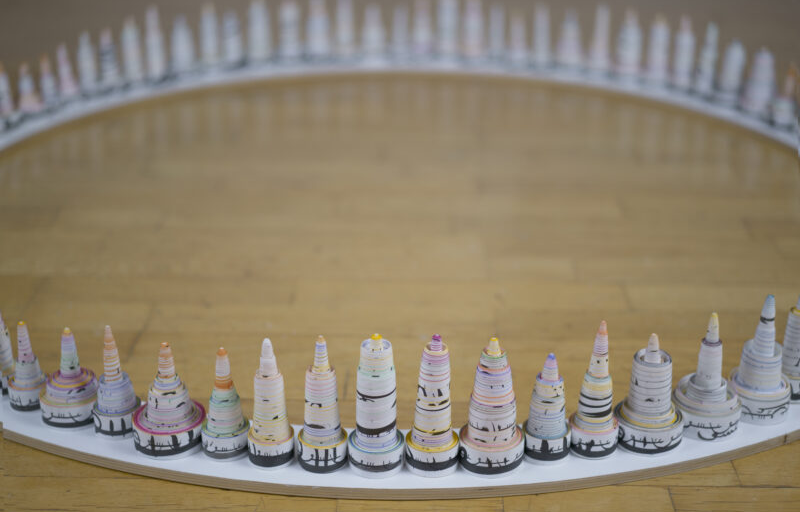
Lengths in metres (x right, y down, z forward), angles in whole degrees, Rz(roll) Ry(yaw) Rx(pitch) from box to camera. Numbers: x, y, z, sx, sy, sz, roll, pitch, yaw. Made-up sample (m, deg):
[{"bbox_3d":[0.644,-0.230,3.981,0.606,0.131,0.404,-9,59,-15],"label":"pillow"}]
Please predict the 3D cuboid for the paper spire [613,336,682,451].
[{"bbox_3d":[0.236,0.122,1.142,0.062,0.112,0.062,0,23,0],"label":"paper spire"}]

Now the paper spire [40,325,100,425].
[{"bbox_3d":[-0.304,0.106,1.113,0.050,0.088,0.050,0,23,0],"label":"paper spire"}]

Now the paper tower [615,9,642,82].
[{"bbox_3d":[0.431,-0.395,2.306,0.053,0.138,0.053,0,23,0],"label":"paper tower"}]

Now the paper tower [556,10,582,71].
[{"bbox_3d":[0.328,-0.414,2.367,0.053,0.125,0.053,0,23,0],"label":"paper tower"}]

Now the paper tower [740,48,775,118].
[{"bbox_3d":[0.621,-0.303,2.121,0.053,0.118,0.053,0,23,0],"label":"paper tower"}]

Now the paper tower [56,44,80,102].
[{"bbox_3d":[-0.587,-0.321,2.165,0.043,0.110,0.043,0,23,0],"label":"paper tower"}]

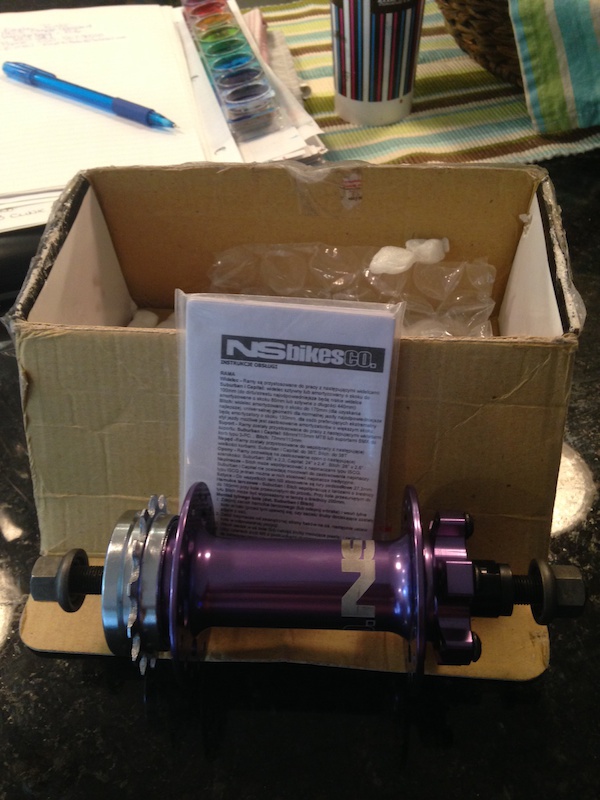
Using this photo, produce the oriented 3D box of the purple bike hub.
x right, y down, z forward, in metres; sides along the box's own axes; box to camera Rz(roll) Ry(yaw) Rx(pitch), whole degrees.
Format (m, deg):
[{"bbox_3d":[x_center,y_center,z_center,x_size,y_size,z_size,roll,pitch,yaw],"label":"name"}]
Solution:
[{"bbox_3d":[0.001,0.063,0.260,0.185,0.069,0.069,1,47,3],"label":"purple bike hub"}]

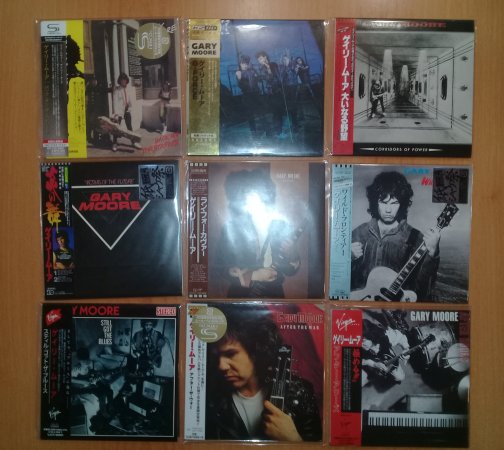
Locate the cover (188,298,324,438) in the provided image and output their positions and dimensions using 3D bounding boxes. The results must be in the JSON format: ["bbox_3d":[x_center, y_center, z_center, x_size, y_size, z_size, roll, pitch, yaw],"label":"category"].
[{"bbox_3d":[0.003,0.146,0.534,0.136,0.006,0.136,1,90,1],"label":"cover"}]

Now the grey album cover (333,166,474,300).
[{"bbox_3d":[0.146,0.008,0.532,0.136,0.006,0.136,1,90,1],"label":"grey album cover"}]

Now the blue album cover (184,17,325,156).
[{"bbox_3d":[0.004,-0.136,0.534,0.136,0.006,0.136,1,90,1],"label":"blue album cover"}]

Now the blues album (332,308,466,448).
[{"bbox_3d":[0.146,0.152,0.533,0.136,0.006,0.136,1,90,1],"label":"blues album"}]

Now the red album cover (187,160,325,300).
[{"bbox_3d":[0.005,0.006,0.534,0.136,0.006,0.136,0,90,1],"label":"red album cover"}]

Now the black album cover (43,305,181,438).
[{"bbox_3d":[-0.141,0.147,0.536,0.136,0.006,0.136,1,90,1],"label":"black album cover"}]

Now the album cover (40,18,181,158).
[{"bbox_3d":[-0.140,-0.135,0.536,0.136,0.006,0.136,-1,90,1],"label":"album cover"}]

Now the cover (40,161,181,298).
[{"bbox_3d":[-0.139,0.005,0.536,0.136,0.006,0.136,-1,90,1],"label":"cover"}]

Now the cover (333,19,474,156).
[{"bbox_3d":[0.149,-0.135,0.532,0.136,0.006,0.136,1,90,1],"label":"cover"}]

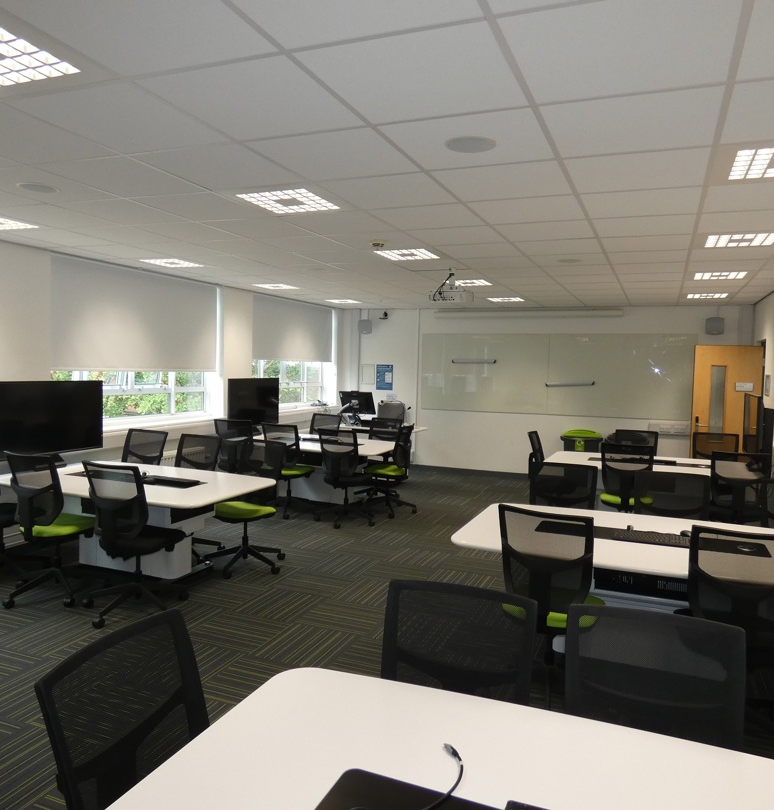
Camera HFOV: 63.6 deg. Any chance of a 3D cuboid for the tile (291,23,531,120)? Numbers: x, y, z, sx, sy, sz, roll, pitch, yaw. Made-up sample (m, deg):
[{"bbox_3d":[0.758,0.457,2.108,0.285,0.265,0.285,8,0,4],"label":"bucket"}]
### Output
[{"bbox_3d":[0.104,-1.017,1.927,0.595,0.022,0.595,3,4,23],"label":"tile"}]

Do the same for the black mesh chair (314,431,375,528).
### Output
[{"bbox_3d":[-0.439,0.776,6.871,0.620,1.020,0.640,3,4,19],"label":"black mesh chair"}]

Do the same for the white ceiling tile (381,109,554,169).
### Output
[{"bbox_3d":[0.341,-1.057,2.513,0.600,0.020,0.600,4,5,24],"label":"white ceiling tile"}]

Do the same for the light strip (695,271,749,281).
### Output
[{"bbox_3d":[3.127,-1.213,5.849,0.430,0.040,0.440,4,5,24],"label":"light strip"}]

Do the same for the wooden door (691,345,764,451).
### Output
[{"bbox_3d":[4.046,0.342,7.470,0.800,2.060,0.055,2,4,7],"label":"wooden door"}]

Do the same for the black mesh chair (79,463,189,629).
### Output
[{"bbox_3d":[-1.737,0.919,4.344,0.620,1.020,0.640,3,4,20],"label":"black mesh chair"}]

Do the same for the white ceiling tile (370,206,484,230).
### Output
[{"bbox_3d":[0.259,-1.149,3.813,0.595,0.022,0.595,3,4,23],"label":"white ceiling tile"}]

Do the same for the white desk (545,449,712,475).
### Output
[{"bbox_3d":[2.772,0.988,6.630,2.070,0.730,1.220,3,4,19],"label":"white desk"}]

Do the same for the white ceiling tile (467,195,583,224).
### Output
[{"bbox_3d":[0.811,-1.116,3.579,0.595,0.022,0.595,3,4,23],"label":"white ceiling tile"}]

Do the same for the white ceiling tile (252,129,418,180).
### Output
[{"bbox_3d":[-0.217,-1.086,2.706,0.600,0.025,0.600,4,5,23],"label":"white ceiling tile"}]

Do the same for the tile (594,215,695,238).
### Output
[{"bbox_3d":[1.609,-1.116,3.898,0.600,0.020,0.600,4,5,24],"label":"tile"}]

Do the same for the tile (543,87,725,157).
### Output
[{"bbox_3d":[0.899,-1.027,2.265,0.600,0.025,0.600,4,5,23],"label":"tile"}]

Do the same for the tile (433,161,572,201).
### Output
[{"bbox_3d":[0.586,-1.102,3.088,0.590,0.020,0.590,3,4,22],"label":"tile"}]

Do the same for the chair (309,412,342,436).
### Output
[{"bbox_3d":[-0.878,0.642,7.857,0.630,1.000,0.630,3,4,28],"label":"chair"}]

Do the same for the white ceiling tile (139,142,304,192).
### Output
[{"bbox_3d":[-0.778,-1.127,2.975,0.600,0.020,0.600,4,5,24],"label":"white ceiling tile"}]

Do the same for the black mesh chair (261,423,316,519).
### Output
[{"bbox_3d":[-1.143,0.729,7.203,0.620,1.020,0.640,3,4,20],"label":"black mesh chair"}]

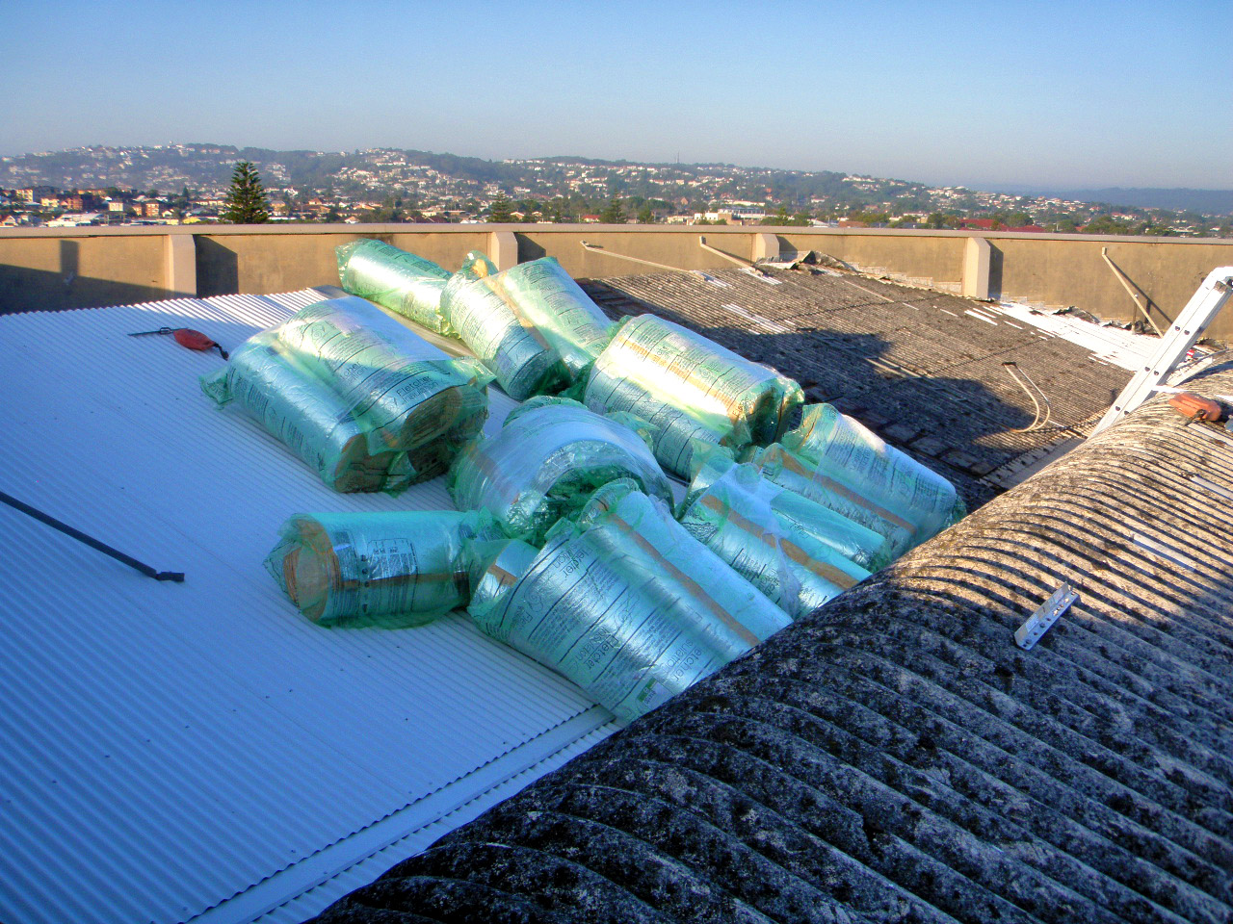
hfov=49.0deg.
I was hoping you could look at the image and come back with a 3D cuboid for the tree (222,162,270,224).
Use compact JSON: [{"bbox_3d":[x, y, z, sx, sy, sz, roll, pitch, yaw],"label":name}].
[{"bbox_3d":[-47.900,-31.800,176.360,6.000,14.500,6.000,-2,11,-15],"label":"tree"}]

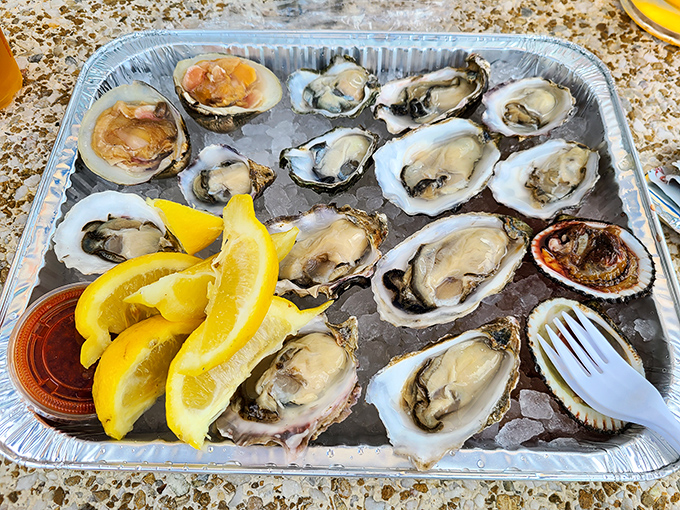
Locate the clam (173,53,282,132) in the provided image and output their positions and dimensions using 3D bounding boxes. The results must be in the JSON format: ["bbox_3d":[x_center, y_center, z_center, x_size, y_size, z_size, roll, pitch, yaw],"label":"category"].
[{"bbox_3d":[-0.070,-0.101,0.323,0.075,0.029,0.052,19,57,13],"label":"clam"}]

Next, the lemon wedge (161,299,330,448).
[{"bbox_3d":[-0.041,0.043,0.221,0.036,0.034,0.084,37,67,19],"label":"lemon wedge"}]

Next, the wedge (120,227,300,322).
[{"bbox_3d":[-0.060,0.011,0.232,0.082,0.028,0.030,-23,63,-13],"label":"wedge"}]

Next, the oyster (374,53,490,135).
[{"bbox_3d":[0.055,-0.094,0.316,0.078,0.026,0.044,-21,67,-9],"label":"oyster"}]

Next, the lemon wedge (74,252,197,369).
[{"bbox_3d":[-0.099,0.020,0.243,0.032,0.024,0.074,43,67,6],"label":"lemon wedge"}]

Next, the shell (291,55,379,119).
[{"bbox_3d":[-0.004,-0.101,0.321,0.054,0.022,0.047,1,69,1],"label":"shell"}]

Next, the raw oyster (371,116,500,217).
[{"bbox_3d":[0.056,-0.047,0.297,0.079,0.024,0.059,-28,64,-15],"label":"raw oyster"}]

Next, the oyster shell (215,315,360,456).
[{"bbox_3d":[-0.021,0.059,0.227,0.077,0.027,0.046,-40,68,-20],"label":"oyster shell"}]

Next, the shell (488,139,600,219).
[{"bbox_3d":[0.119,-0.041,0.292,0.070,0.022,0.043,-26,64,-14],"label":"shell"}]

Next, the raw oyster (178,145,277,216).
[{"bbox_3d":[-0.061,-0.038,0.287,0.053,0.022,0.044,1,66,1],"label":"raw oyster"}]

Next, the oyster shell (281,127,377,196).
[{"bbox_3d":[-0.002,-0.052,0.298,0.060,0.021,0.042,-26,64,-14],"label":"oyster shell"}]

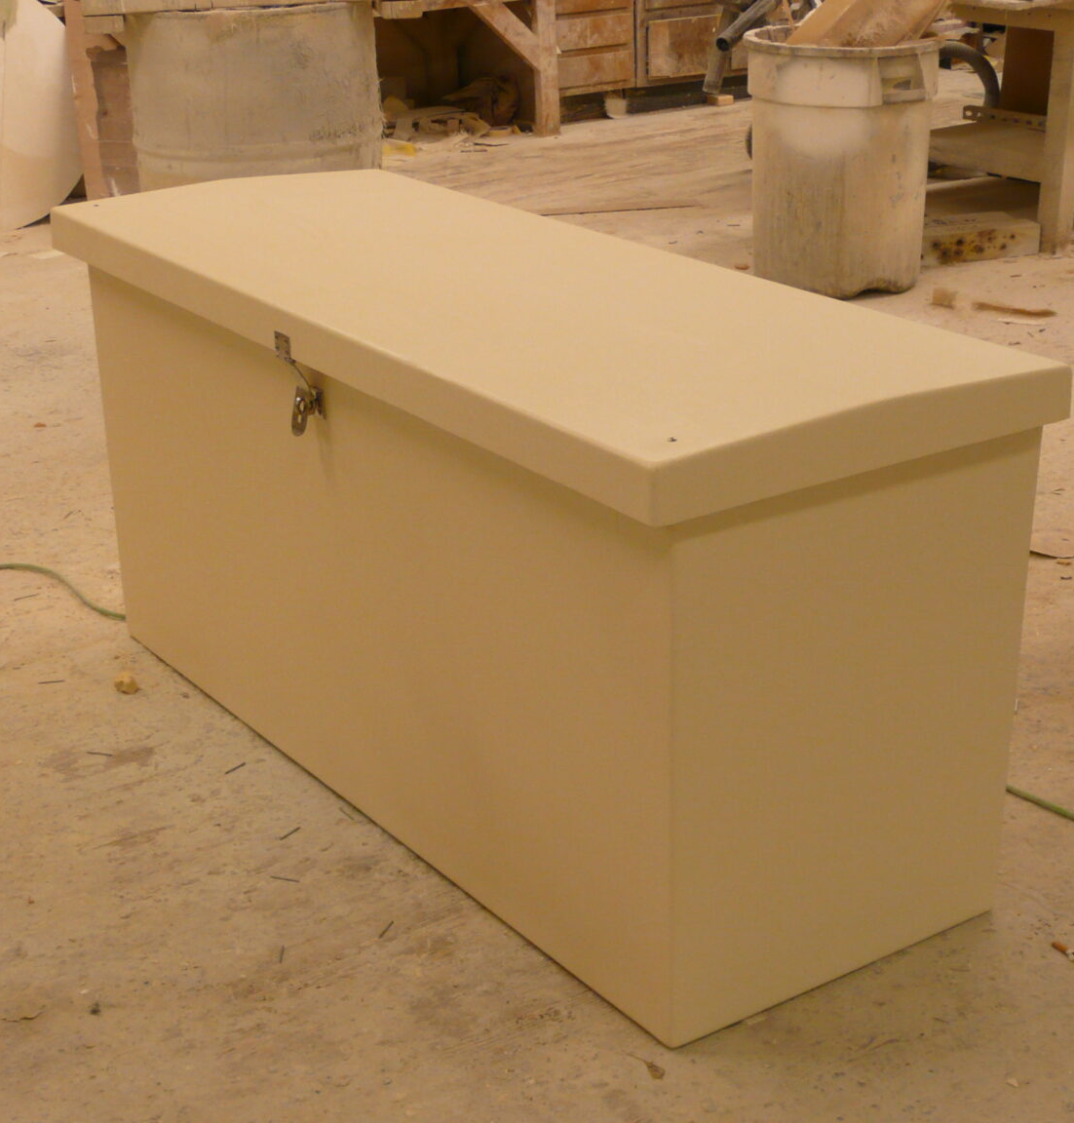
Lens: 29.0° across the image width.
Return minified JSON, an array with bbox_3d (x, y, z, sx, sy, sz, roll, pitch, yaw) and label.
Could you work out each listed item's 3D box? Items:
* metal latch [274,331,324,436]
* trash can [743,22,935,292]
[{"bbox_3d":[-0.313,-0.234,2.746,0.050,0.142,0.050,-15,26,-32],"label":"metal latch"},{"bbox_3d":[0.846,-1.126,5.830,0.530,0.682,0.530,-1,22,0],"label":"trash can"}]

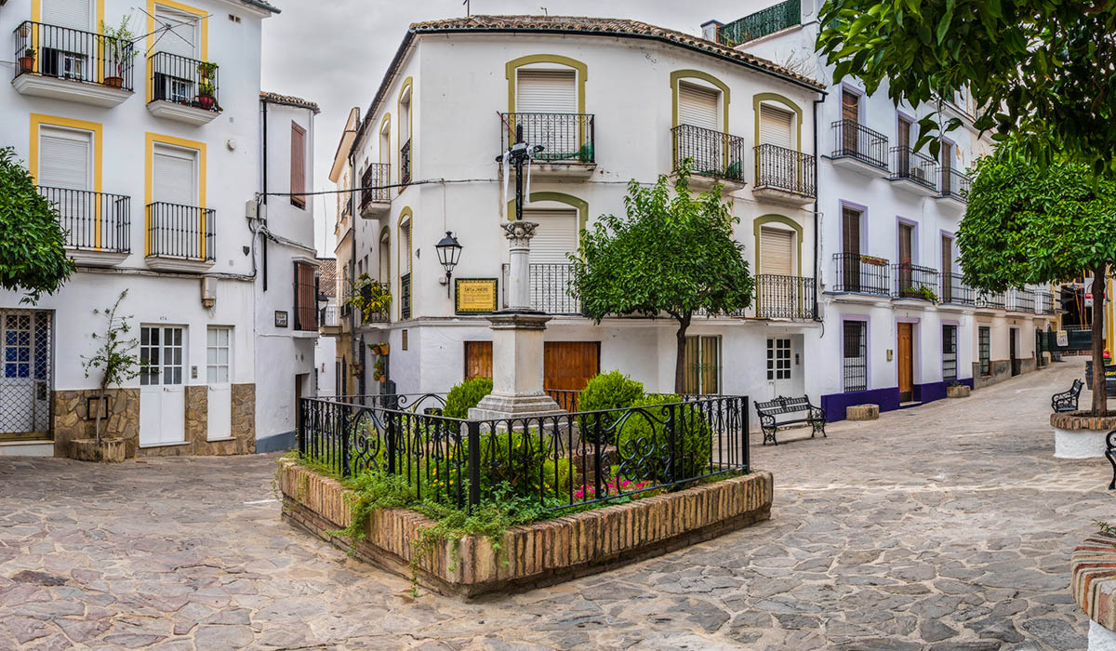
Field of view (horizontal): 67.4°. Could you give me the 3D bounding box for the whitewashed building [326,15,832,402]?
[{"bbox_3d":[0.200,-2.150,22.000,10.600,9.000,10.800,0,0,-16],"label":"whitewashed building"}]

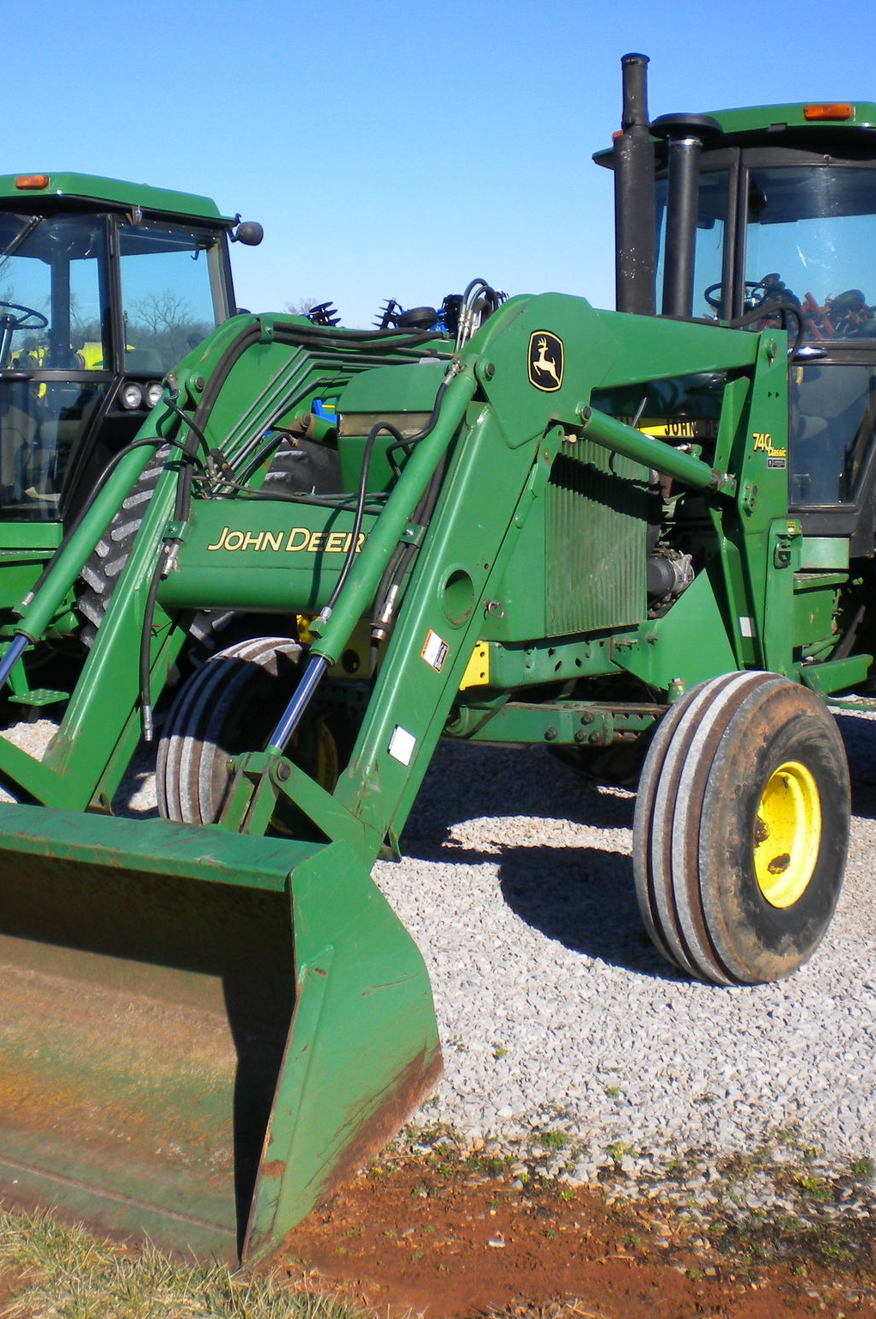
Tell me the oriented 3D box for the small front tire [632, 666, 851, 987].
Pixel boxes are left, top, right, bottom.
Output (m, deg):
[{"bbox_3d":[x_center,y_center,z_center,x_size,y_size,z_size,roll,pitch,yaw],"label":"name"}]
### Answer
[{"bbox_3d":[0.968,0.526,5.560,0.310,0.960,0.960,7,10,37],"label":"small front tire"}]

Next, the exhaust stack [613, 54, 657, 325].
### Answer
[{"bbox_3d":[0.737,-1.688,6.682,0.155,1.130,0.155,4,9,34],"label":"exhaust stack"}]

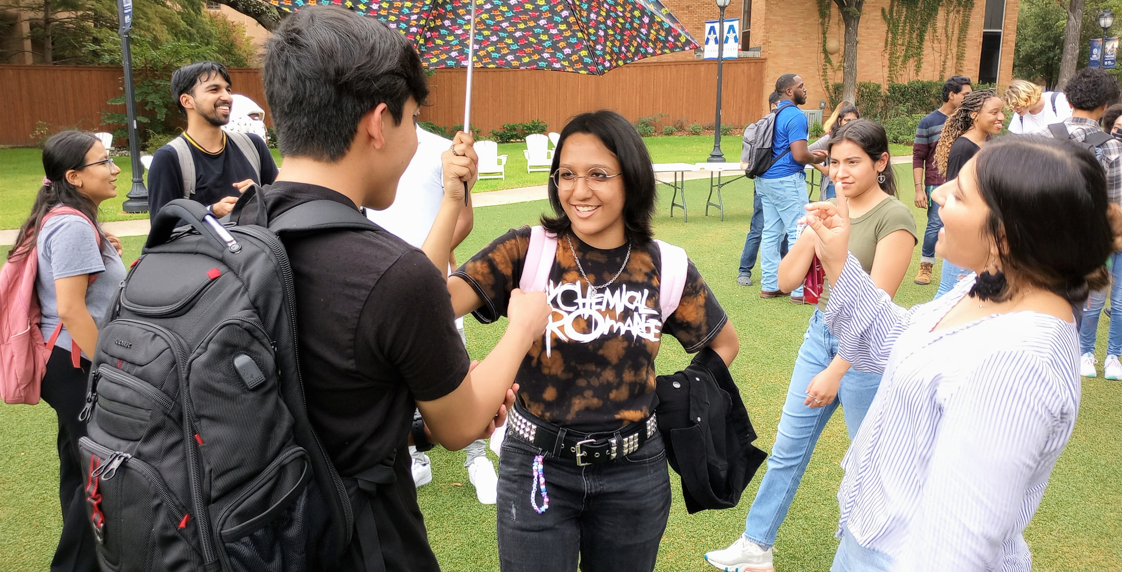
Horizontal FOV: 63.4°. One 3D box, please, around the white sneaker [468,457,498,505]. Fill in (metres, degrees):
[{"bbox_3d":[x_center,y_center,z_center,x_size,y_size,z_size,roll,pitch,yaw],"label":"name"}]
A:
[{"bbox_3d":[-0.331,0.814,3.857,0.105,0.115,0.285,-3,12,-17],"label":"white sneaker"}]

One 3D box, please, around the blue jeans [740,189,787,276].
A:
[{"bbox_3d":[1.805,-0.540,8.050,0.380,1.000,0.440,9,14,40],"label":"blue jeans"}]

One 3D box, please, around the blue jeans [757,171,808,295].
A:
[{"bbox_3d":[1.814,-0.427,7.450,0.390,1.030,0.400,-3,11,-11],"label":"blue jeans"}]

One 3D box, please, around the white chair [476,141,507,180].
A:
[{"bbox_3d":[-1.710,-2.956,21.114,0.750,0.940,0.850,-3,11,-16],"label":"white chair"}]

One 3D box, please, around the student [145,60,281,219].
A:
[{"bbox_3d":[-1.330,0.019,3.599,0.400,1.760,0.520,11,16,43],"label":"student"}]

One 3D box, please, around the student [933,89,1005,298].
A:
[{"bbox_3d":[2.468,-0.355,5.610,0.450,1.680,0.460,3,11,18],"label":"student"}]

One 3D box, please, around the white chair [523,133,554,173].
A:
[{"bbox_3d":[-0.507,-2.956,20.321,0.750,0.900,0.820,-2,12,-14],"label":"white chair"}]

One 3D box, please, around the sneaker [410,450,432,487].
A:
[{"bbox_3d":[-0.678,0.810,3.862,0.105,0.115,0.285,7,13,30],"label":"sneaker"}]

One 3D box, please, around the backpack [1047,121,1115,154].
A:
[{"bbox_3d":[2.388,-0.476,4.200,0.330,0.500,0.240,6,13,31],"label":"backpack"}]

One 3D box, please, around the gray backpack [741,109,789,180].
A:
[{"bbox_3d":[1.601,-1.144,7.300,0.240,0.540,0.320,6,10,-8],"label":"gray backpack"}]

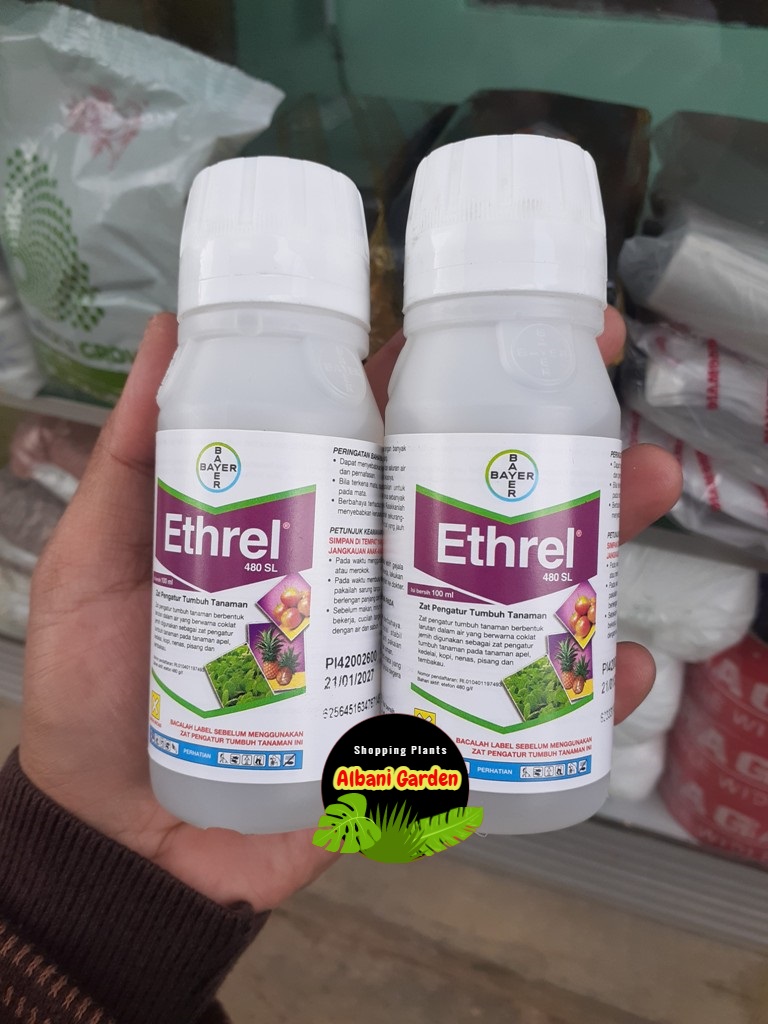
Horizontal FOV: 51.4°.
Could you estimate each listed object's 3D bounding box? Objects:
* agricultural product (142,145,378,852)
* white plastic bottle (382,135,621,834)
[{"bbox_3d":[-0.023,-0.003,0.161,0.045,0.123,0.045,1,1,0],"label":"agricultural product"},{"bbox_3d":[0.023,-0.005,0.156,0.045,0.122,0.045,1,2,4],"label":"white plastic bottle"}]

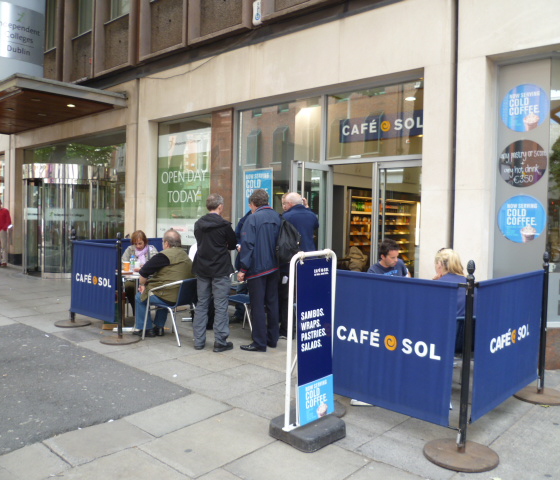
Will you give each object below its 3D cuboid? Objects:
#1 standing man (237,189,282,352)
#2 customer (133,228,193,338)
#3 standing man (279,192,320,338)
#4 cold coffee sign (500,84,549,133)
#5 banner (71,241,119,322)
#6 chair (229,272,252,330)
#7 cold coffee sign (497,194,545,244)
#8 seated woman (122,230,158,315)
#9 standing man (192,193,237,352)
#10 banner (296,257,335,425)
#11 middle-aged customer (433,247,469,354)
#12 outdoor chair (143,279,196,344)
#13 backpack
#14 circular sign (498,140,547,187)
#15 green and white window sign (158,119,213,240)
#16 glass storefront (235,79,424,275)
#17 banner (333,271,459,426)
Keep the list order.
[{"bbox_3d":[-0.219,0.323,5.674,0.510,1.760,0.370,0,3,-30],"label":"standing man"},{"bbox_3d":[-1.371,0.514,6.177,0.800,1.290,0.560,3,3,35],"label":"customer"},{"bbox_3d":[0.246,0.294,6.356,0.520,1.760,0.380,1,3,-18],"label":"standing man"},{"bbox_3d":[2.446,-1.320,5.166,0.465,0.475,0.020,4,3,43],"label":"cold coffee sign"},{"bbox_3d":[-2.316,0.496,6.443,1.081,0.918,0.050,3,3,42],"label":"banner"},{"bbox_3d":[-0.387,0.798,6.458,0.580,0.750,0.550,3,3,35],"label":"chair"},{"bbox_3d":[2.448,-0.208,5.248,0.475,0.485,0.020,3,3,41],"label":"cold coffee sign"},{"bbox_3d":[-1.896,0.493,7.028,0.480,1.230,0.640,1,2,-2],"label":"seated woman"},{"bbox_3d":[-0.719,0.336,5.761,0.500,1.730,0.370,2,3,22],"label":"standing man"},{"bbox_3d":[0.255,0.694,3.596,0.040,1.136,0.394,3,3,41],"label":"banner"},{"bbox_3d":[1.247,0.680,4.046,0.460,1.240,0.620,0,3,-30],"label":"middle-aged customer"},{"bbox_3d":[-1.203,0.803,6.153,0.570,0.760,0.550,3,3,31],"label":"outdoor chair"},{"bbox_3d":[0.103,0.011,5.620,0.210,0.480,0.290,3,3,41],"label":"backpack"},{"bbox_3d":[2.433,-0.767,5.189,0.465,0.475,0.020,4,3,43],"label":"circular sign"},{"bbox_3d":[-1.685,-0.847,8.919,1.500,2.470,0.080,4,3,43],"label":"green and white window sign"},{"bbox_3d":[0.437,-0.363,6.996,3.105,3.050,0.200,3,3,41],"label":"glass storefront"},{"bbox_3d":[0.736,0.727,3.676,1.043,0.937,0.040,4,3,43],"label":"banner"}]

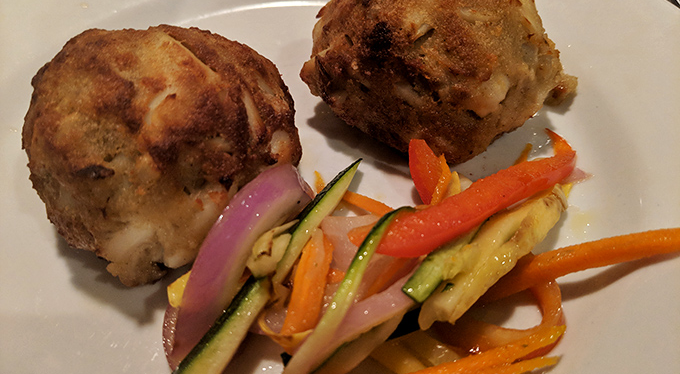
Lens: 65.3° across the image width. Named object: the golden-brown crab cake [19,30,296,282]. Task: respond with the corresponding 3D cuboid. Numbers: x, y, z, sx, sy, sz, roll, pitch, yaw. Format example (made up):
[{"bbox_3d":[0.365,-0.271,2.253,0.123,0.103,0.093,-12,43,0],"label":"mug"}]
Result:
[{"bbox_3d":[-0.048,-0.011,0.151,0.076,0.058,0.079,-3,52,0],"label":"golden-brown crab cake"}]

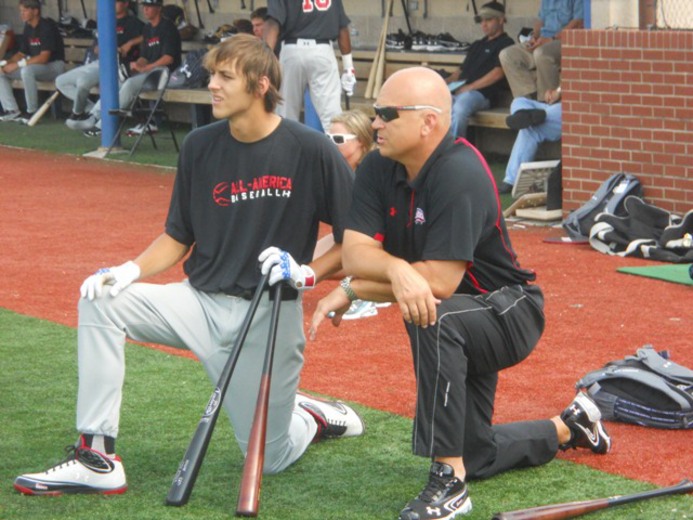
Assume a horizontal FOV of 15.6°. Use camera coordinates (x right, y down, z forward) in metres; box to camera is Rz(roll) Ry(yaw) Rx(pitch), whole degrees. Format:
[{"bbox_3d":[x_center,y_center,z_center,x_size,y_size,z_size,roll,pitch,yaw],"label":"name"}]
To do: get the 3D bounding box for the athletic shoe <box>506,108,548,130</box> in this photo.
[{"bbox_3d":[1.283,-1.003,17.986,0.300,0.110,0.110,-12,11,-23],"label":"athletic shoe"}]

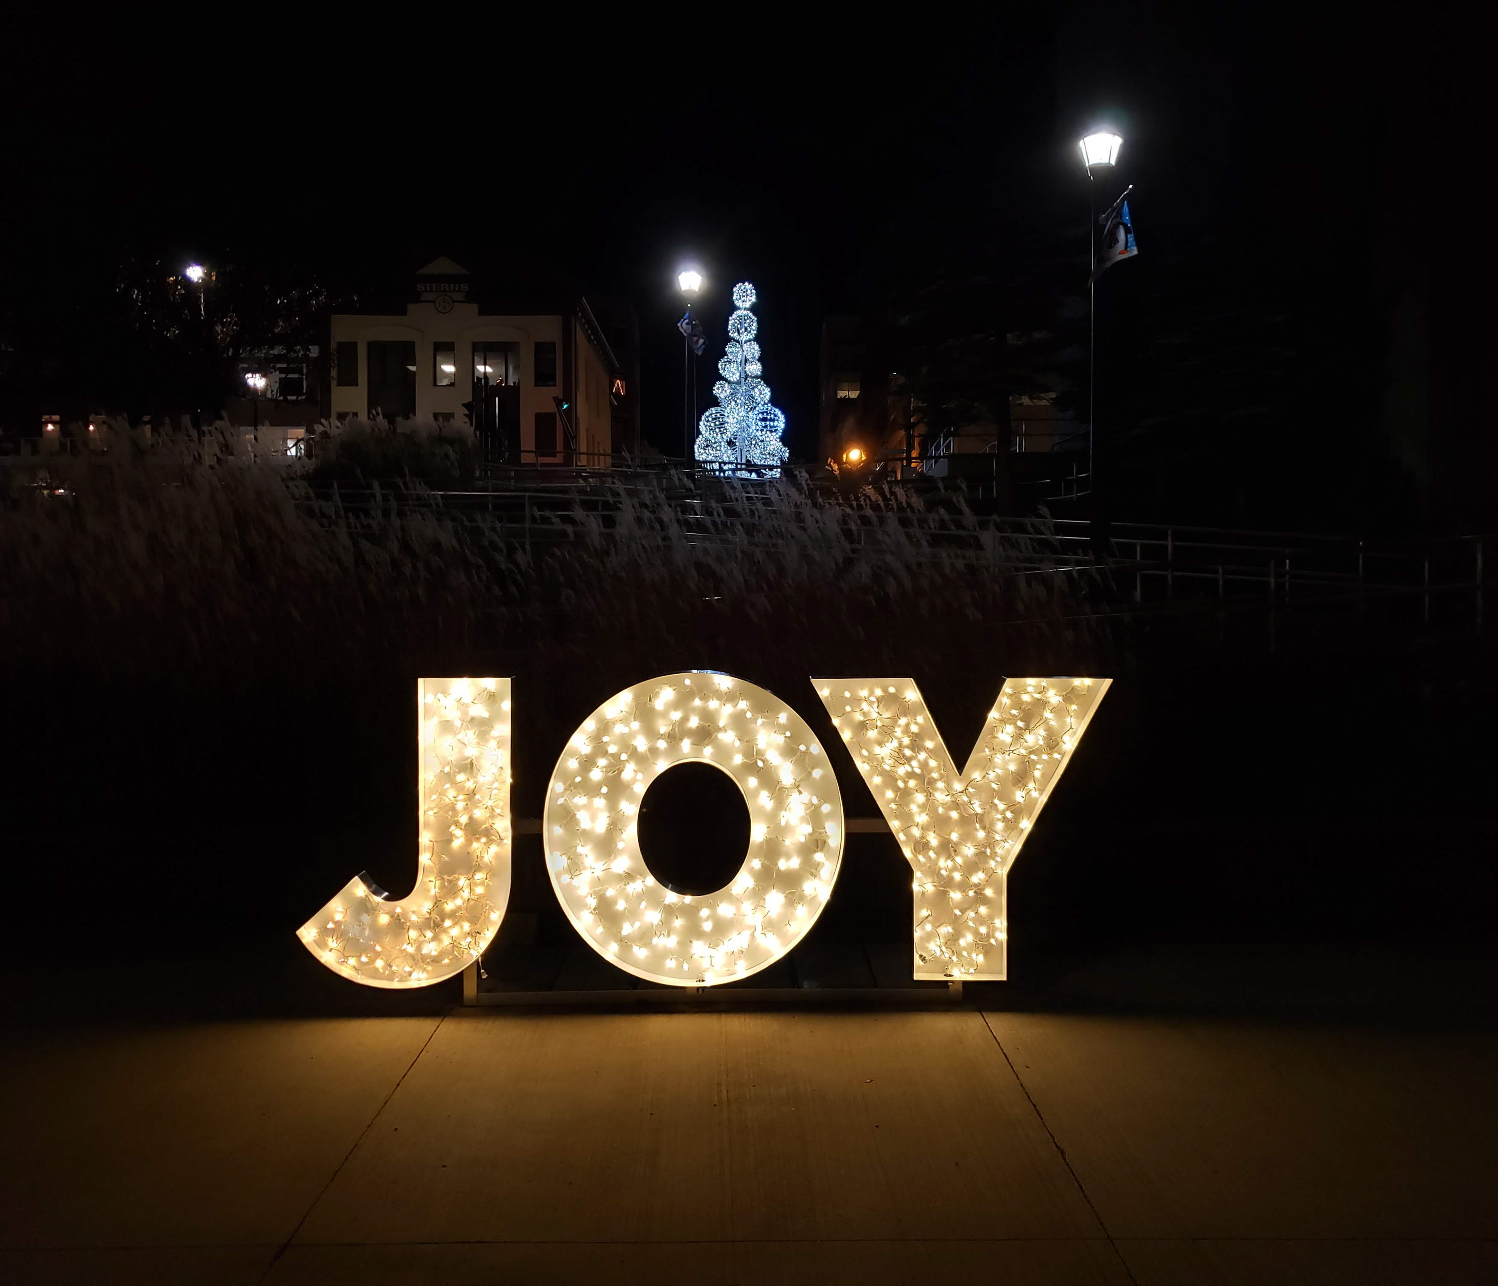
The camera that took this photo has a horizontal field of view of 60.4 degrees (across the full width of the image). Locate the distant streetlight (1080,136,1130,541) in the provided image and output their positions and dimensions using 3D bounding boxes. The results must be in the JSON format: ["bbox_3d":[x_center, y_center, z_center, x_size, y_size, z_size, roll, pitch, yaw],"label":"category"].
[{"bbox_3d":[4.131,-3.295,14.993,0.500,5.353,0.500,0,2,0],"label":"distant streetlight"}]

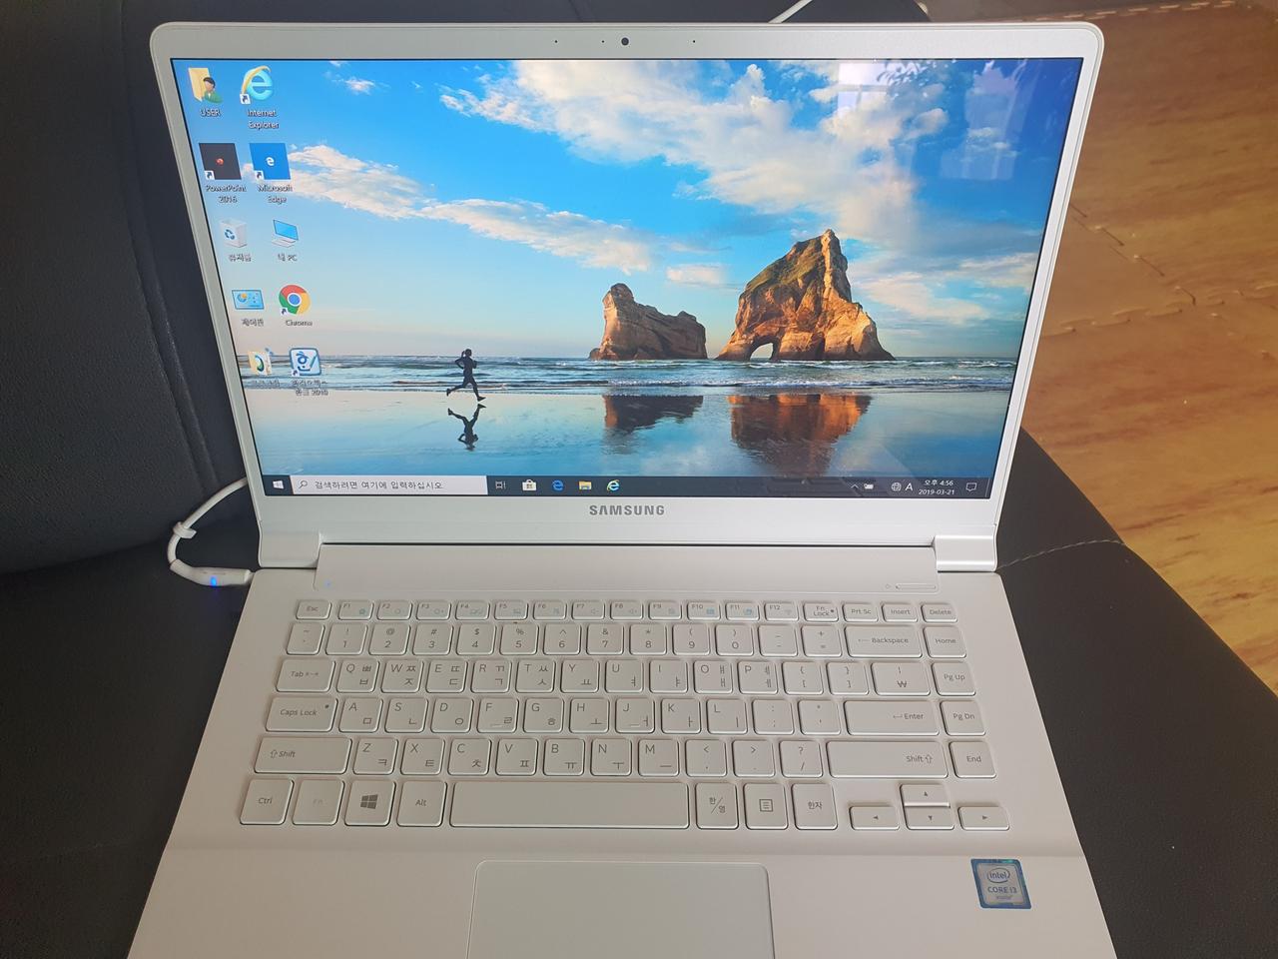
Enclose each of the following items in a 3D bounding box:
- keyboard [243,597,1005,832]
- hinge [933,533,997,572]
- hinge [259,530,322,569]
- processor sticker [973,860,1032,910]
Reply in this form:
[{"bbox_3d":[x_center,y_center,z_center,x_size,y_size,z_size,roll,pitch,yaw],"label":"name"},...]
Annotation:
[{"bbox_3d":[-0.006,0.094,0.401,0.297,0.006,0.103,0,49,0],"label":"keyboard"},{"bbox_3d":[0.152,0.036,0.450,0.028,0.013,0.015,0,49,0],"label":"hinge"},{"bbox_3d":[-0.163,0.035,0.451,0.028,0.013,0.015,0,49,0],"label":"hinge"},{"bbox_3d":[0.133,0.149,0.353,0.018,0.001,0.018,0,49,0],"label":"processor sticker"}]

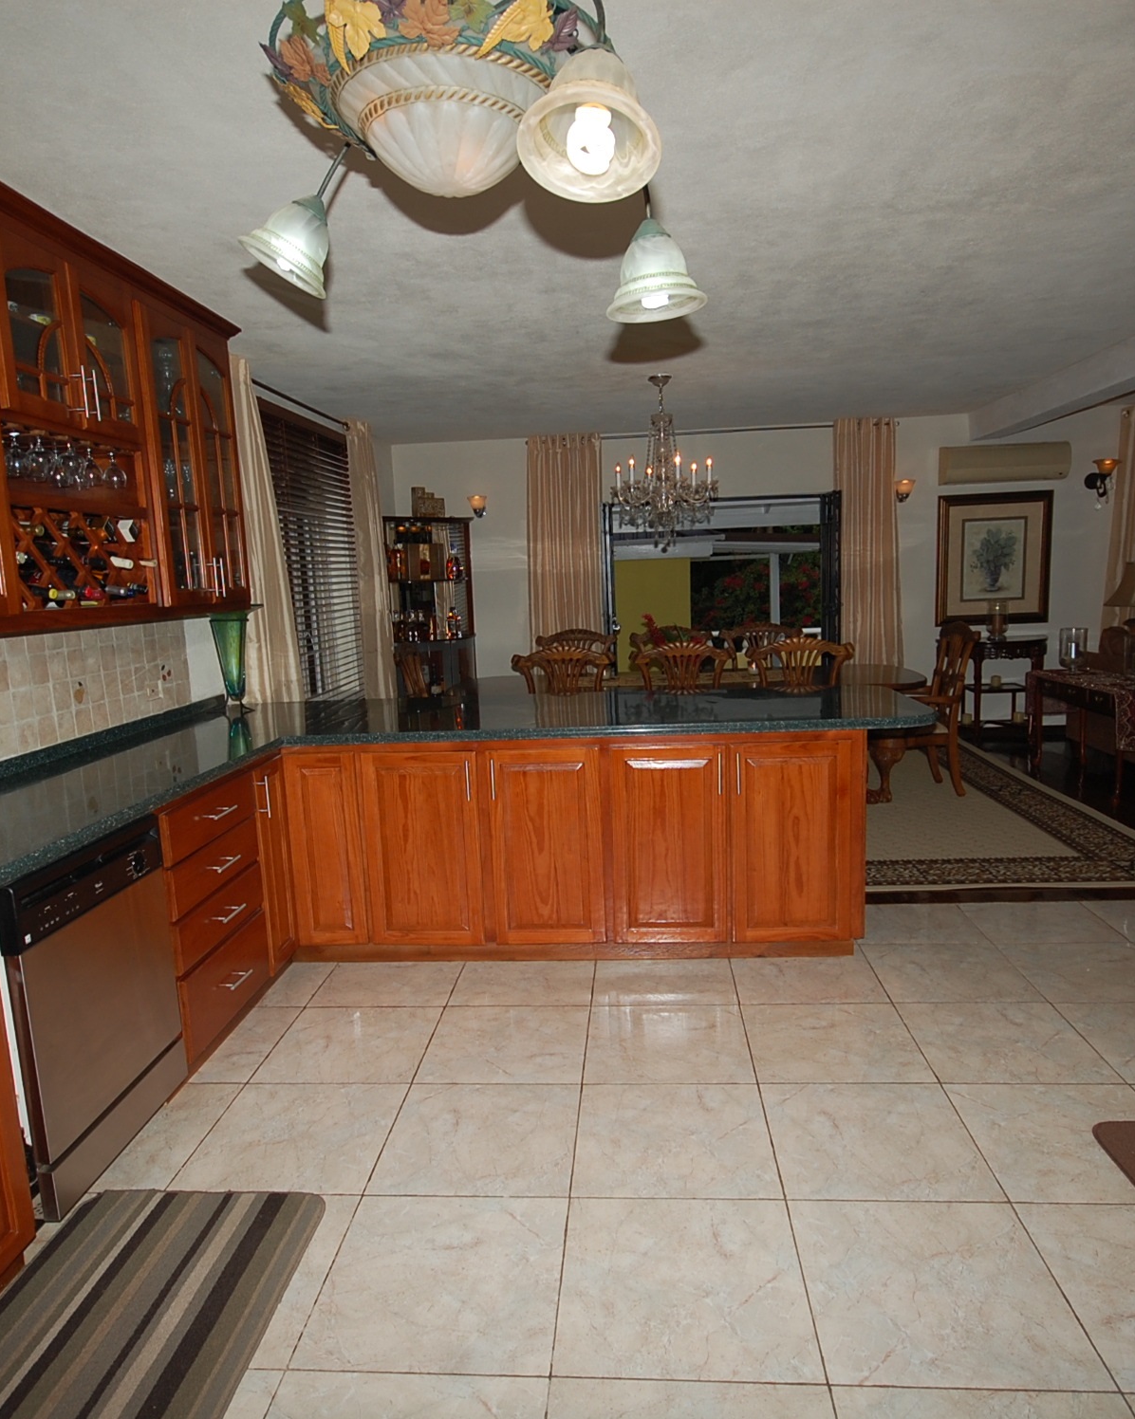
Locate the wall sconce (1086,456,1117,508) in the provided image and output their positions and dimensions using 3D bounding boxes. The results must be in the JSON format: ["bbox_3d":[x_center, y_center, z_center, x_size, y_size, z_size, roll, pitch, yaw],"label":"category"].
[{"bbox_3d":[4.133,-1.741,6.889,0.210,0.390,0.310,-2,8,5],"label":"wall sconce"}]

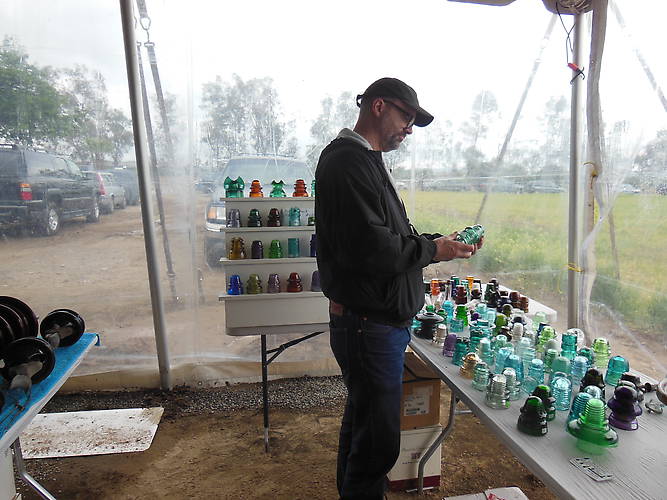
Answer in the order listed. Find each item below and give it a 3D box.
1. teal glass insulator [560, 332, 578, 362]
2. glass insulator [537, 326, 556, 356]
[{"bbox_3d":[0.981,0.402,1.999,0.060,0.108,0.060,0,9,0],"label":"teal glass insulator"},{"bbox_3d":[0.910,0.383,2.052,0.079,0.105,0.079,0,8,0],"label":"glass insulator"}]

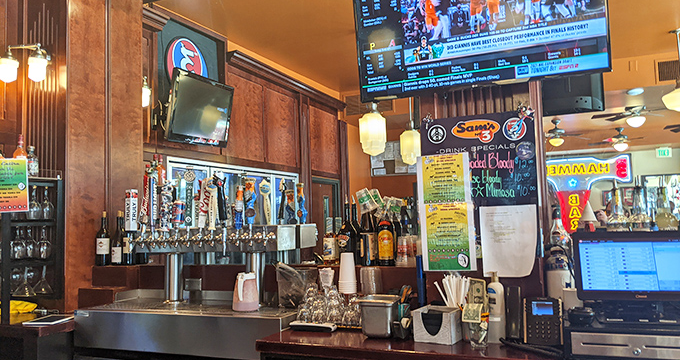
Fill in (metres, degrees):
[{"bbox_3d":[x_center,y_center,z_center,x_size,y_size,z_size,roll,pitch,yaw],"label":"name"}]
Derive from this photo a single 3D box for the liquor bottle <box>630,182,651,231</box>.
[{"bbox_3d":[1.201,0.172,2.120,0.092,0.330,0.092,-3,-4,22],"label":"liquor bottle"}]

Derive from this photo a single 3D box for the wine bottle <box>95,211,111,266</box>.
[{"bbox_3d":[-1.438,0.356,3.220,0.087,0.332,0.087,-4,-5,24],"label":"wine bottle"}]

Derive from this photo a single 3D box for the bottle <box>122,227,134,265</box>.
[{"bbox_3d":[-1.234,0.342,3.100,0.080,0.310,0.080,-3,-4,22],"label":"bottle"}]

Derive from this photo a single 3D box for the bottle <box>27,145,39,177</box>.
[{"bbox_3d":[-1.755,-0.101,3.020,0.081,0.182,0.081,-4,-5,24],"label":"bottle"}]

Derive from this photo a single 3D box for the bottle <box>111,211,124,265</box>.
[{"bbox_3d":[-1.356,0.354,3.240,0.082,0.328,0.082,-4,-5,24],"label":"bottle"}]

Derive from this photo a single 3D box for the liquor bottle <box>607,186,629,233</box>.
[{"bbox_3d":[1.129,0.180,2.150,0.092,0.325,0.092,-3,-4,22],"label":"liquor bottle"}]

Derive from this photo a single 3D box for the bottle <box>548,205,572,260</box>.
[{"bbox_3d":[0.940,0.244,2.250,0.092,0.270,0.092,-3,-4,22],"label":"bottle"}]

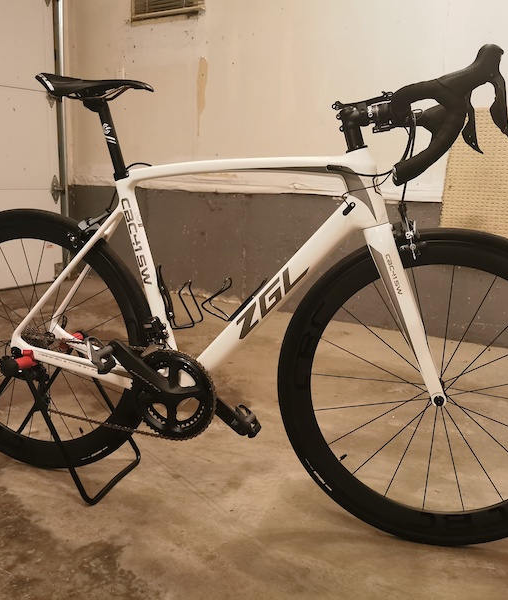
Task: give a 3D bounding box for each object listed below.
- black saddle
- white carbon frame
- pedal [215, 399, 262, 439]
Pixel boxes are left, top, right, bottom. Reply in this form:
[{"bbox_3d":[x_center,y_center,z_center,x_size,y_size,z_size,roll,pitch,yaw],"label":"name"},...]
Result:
[{"bbox_3d":[-0.345,-0.473,1.388,0.272,0.065,0.138,5,12,17],"label":"black saddle"},{"bbox_3d":[-0.086,-0.042,1.385,1.010,0.588,0.140,5,12,17],"label":"white carbon frame"},{"bbox_3d":[-0.022,0.298,1.552,0.090,0.085,0.090,5,12,17],"label":"pedal"}]

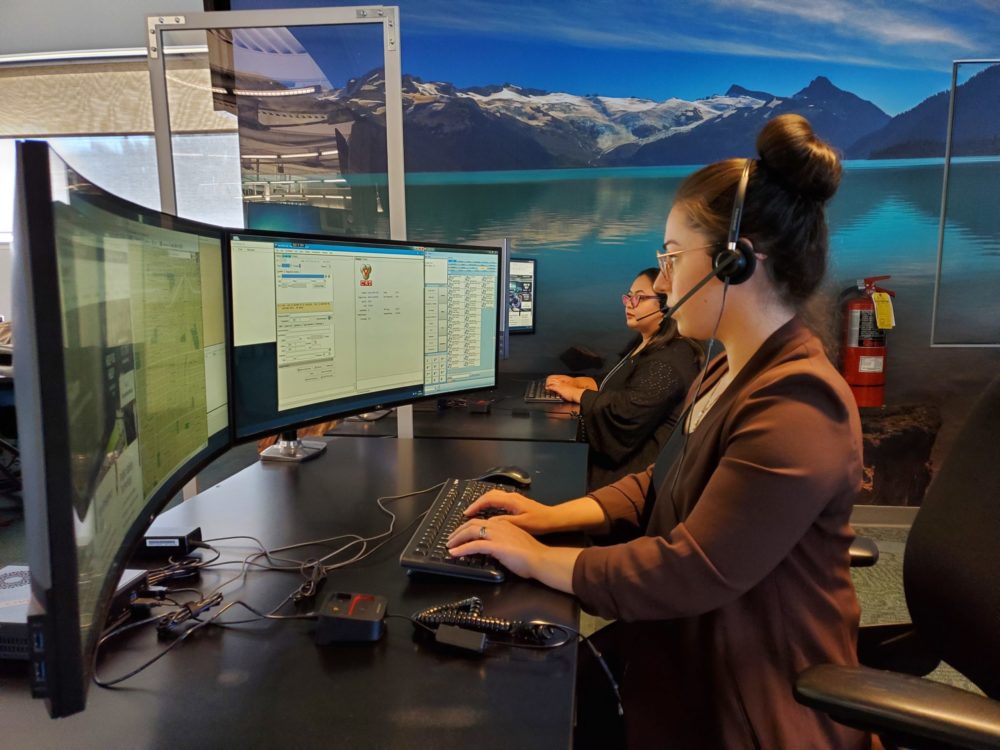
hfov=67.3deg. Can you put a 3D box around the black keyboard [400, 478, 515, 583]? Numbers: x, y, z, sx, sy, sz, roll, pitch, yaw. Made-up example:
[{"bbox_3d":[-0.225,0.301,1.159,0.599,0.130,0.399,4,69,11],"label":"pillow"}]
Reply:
[{"bbox_3d":[-0.052,0.264,1.347,0.154,0.028,0.445,7,9,5],"label":"black keyboard"}]

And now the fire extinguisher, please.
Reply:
[{"bbox_3d":[1.588,-0.145,3.250,0.210,0.570,0.180,1,8,9],"label":"fire extinguisher"}]

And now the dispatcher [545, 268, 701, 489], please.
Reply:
[{"bbox_3d":[0.490,0.186,2.864,0.646,1.171,0.520,-2,8,-7],"label":"dispatcher"}]

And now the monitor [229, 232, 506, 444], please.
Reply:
[{"bbox_3d":[-0.260,-0.107,1.650,0.100,0.369,0.805,8,10,35],"label":"monitor"}]

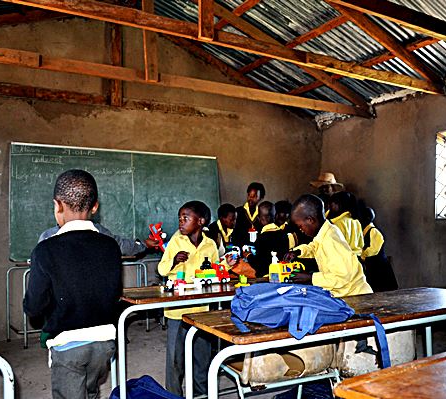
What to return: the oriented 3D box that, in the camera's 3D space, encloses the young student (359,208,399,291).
[{"bbox_3d":[1.333,0.702,3.860,0.360,1.286,0.380,-1,-4,6],"label":"young student"}]

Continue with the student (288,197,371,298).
[{"bbox_3d":[0.662,0.624,2.794,0.540,1.315,0.400,-1,-4,9],"label":"student"}]

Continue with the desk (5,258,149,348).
[{"bbox_3d":[-1.520,1.075,4.843,1.260,0.750,0.480,2,-5,-35],"label":"desk"}]

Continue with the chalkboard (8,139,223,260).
[{"bbox_3d":[-1.096,0.048,5.156,2.420,1.253,0.040,1,-13,-28],"label":"chalkboard"}]

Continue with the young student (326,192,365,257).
[{"bbox_3d":[0.931,0.625,3.365,0.330,1.383,0.380,-1,-4,9],"label":"young student"}]

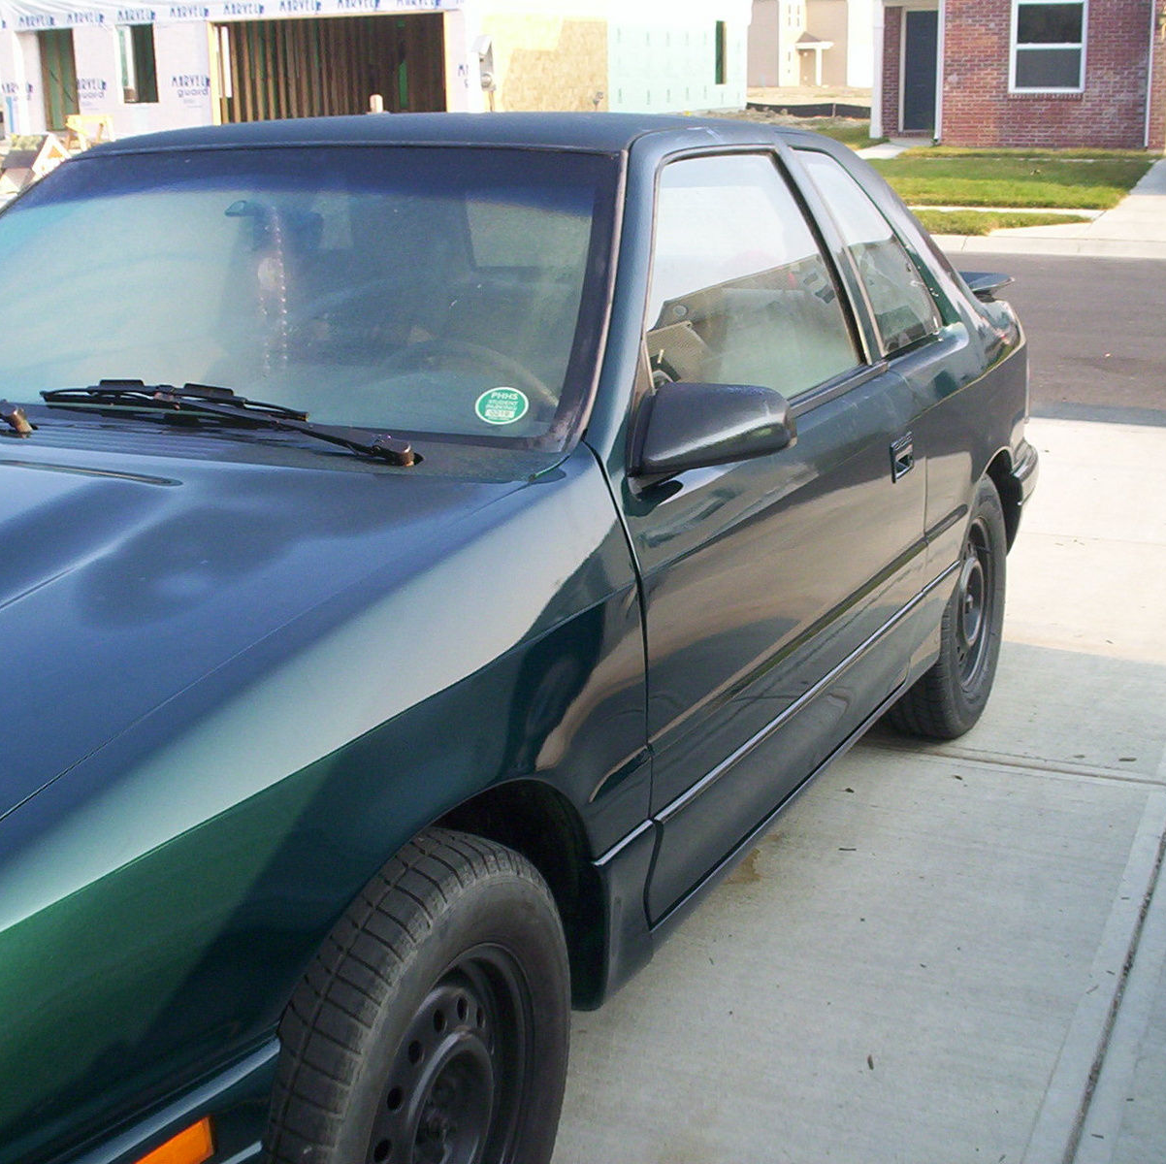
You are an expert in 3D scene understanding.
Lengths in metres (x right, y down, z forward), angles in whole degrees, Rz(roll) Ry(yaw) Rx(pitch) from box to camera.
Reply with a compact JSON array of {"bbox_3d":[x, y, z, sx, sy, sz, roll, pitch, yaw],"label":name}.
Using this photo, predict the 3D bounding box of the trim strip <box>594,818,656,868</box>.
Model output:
[{"bbox_3d":[0.054,0.308,2.049,0.015,0.020,0.175,6,15,24],"label":"trim strip"}]

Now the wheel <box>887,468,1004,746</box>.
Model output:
[{"bbox_3d":[0.831,0.046,3.969,0.195,0.607,0.607,6,15,24],"label":"wheel"}]

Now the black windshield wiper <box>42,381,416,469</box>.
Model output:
[{"bbox_3d":[-0.498,-0.226,2.334,0.720,0.065,0.100,12,18,32],"label":"black windshield wiper"}]

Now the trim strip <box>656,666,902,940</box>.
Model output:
[{"bbox_3d":[0.359,0.316,2.739,0.020,0.028,1.310,6,15,24],"label":"trim strip"}]

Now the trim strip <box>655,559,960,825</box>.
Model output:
[{"bbox_3d":[0.438,0.127,2.831,0.020,0.022,1.660,6,15,24],"label":"trim strip"}]

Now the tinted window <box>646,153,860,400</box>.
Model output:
[{"bbox_3d":[0.241,-0.463,2.670,0.040,0.410,0.880,-20,3,28],"label":"tinted window"}]

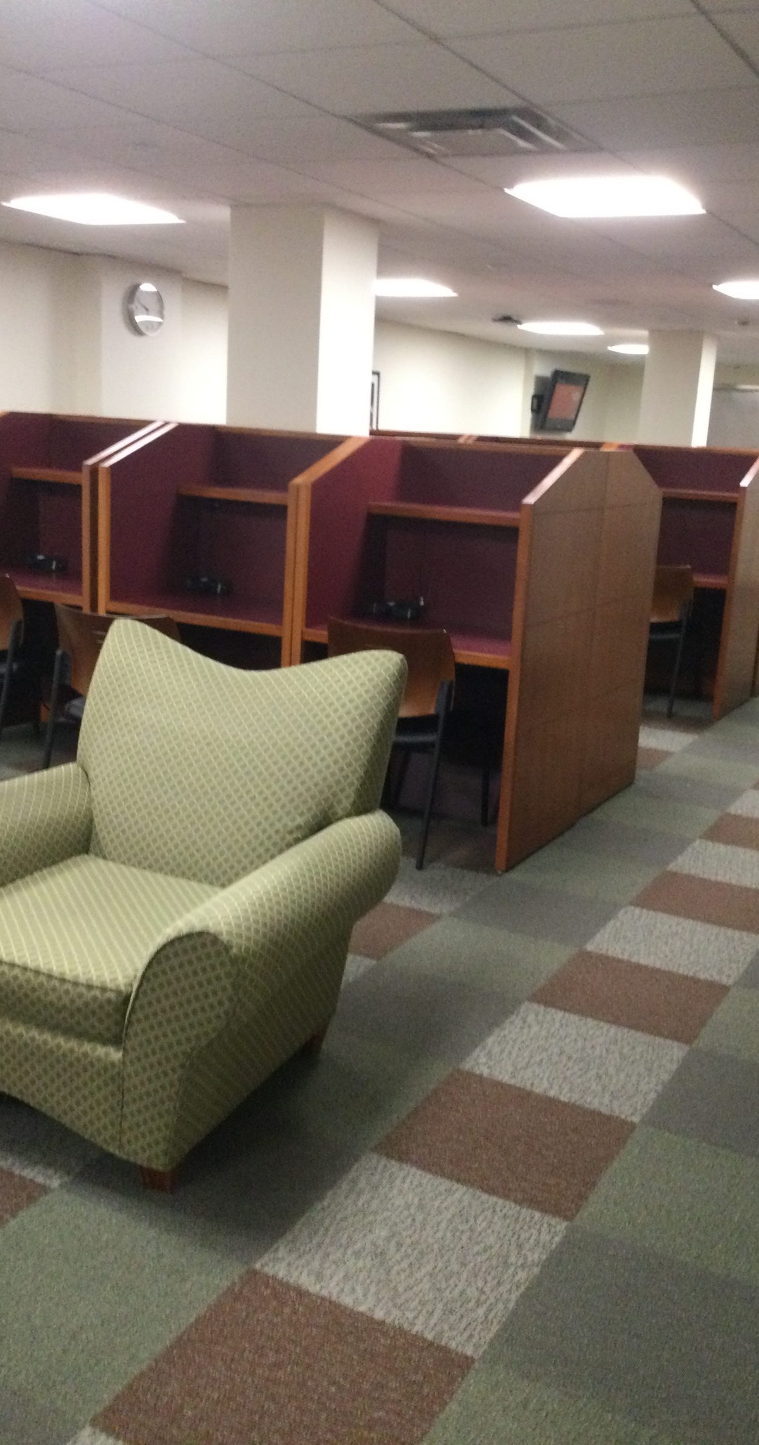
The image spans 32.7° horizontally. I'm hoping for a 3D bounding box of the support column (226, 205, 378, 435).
[{"bbox_3d":[-0.389,-1.085,6.032,0.480,2.440,0.490,10,15,27],"label":"support column"}]

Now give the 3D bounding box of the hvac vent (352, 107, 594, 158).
[{"bbox_3d":[0.291,-1.841,4.043,0.600,0.060,0.600,10,15,27],"label":"hvac vent"}]

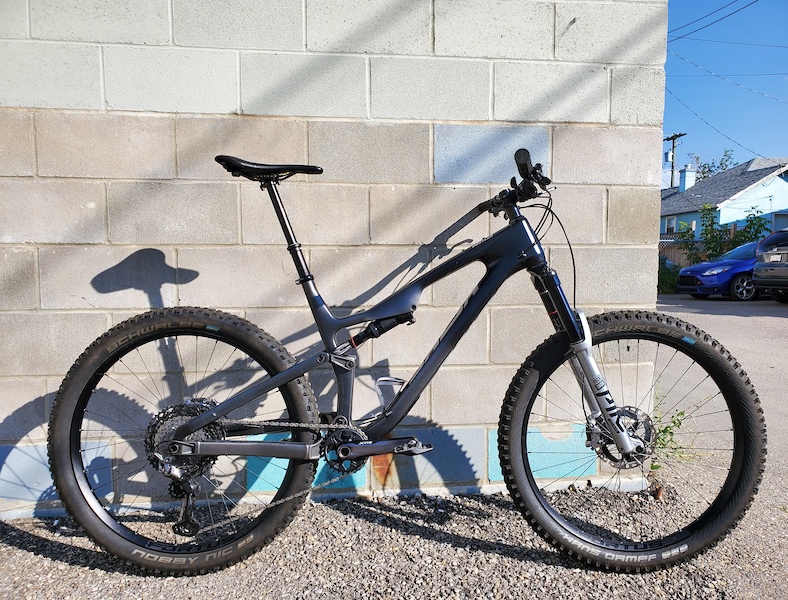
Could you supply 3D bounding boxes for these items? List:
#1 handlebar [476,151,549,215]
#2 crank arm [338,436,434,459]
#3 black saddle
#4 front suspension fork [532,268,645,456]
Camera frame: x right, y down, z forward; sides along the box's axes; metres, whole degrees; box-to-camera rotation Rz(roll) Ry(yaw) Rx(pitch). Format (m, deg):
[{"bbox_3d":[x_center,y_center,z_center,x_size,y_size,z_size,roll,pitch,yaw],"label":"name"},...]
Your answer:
[{"bbox_3d":[0.328,-0.292,1.635,0.130,0.082,0.760,0,1,0],"label":"handlebar"},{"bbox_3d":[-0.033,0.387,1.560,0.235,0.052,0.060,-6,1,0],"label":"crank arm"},{"bbox_3d":[-0.332,-0.347,1.612,0.278,0.066,0.142,0,1,-2],"label":"black saddle"},{"bbox_3d":[0.523,0.159,1.653,0.085,0.525,0.185,-23,1,1],"label":"front suspension fork"}]

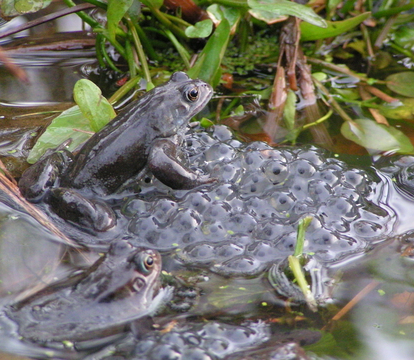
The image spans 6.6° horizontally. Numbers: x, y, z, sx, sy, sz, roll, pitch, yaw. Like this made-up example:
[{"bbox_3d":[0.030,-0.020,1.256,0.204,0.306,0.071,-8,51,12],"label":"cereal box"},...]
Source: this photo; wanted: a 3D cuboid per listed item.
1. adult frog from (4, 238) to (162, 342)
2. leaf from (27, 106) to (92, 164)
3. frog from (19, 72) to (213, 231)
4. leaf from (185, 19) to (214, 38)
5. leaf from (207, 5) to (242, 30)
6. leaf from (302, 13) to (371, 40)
[{"bbox_3d":[-0.052,0.048,1.520,0.080,0.037,0.050,-20,36,-29],"label":"adult frog"},{"bbox_3d":[-0.066,-0.019,1.637,0.020,0.007,0.040,34,62,21],"label":"leaf"},{"bbox_3d":[-0.041,-0.009,1.589,0.088,0.052,0.066,-12,33,-20],"label":"frog"},{"bbox_3d":[-0.003,-0.071,1.710,0.014,0.004,0.009,-20,63,-11],"label":"leaf"},{"bbox_3d":[0.008,-0.078,1.715,0.012,0.008,0.019,-39,68,-19],"label":"leaf"},{"bbox_3d":[0.061,-0.074,1.713,0.036,0.008,0.012,-17,72,-6],"label":"leaf"}]

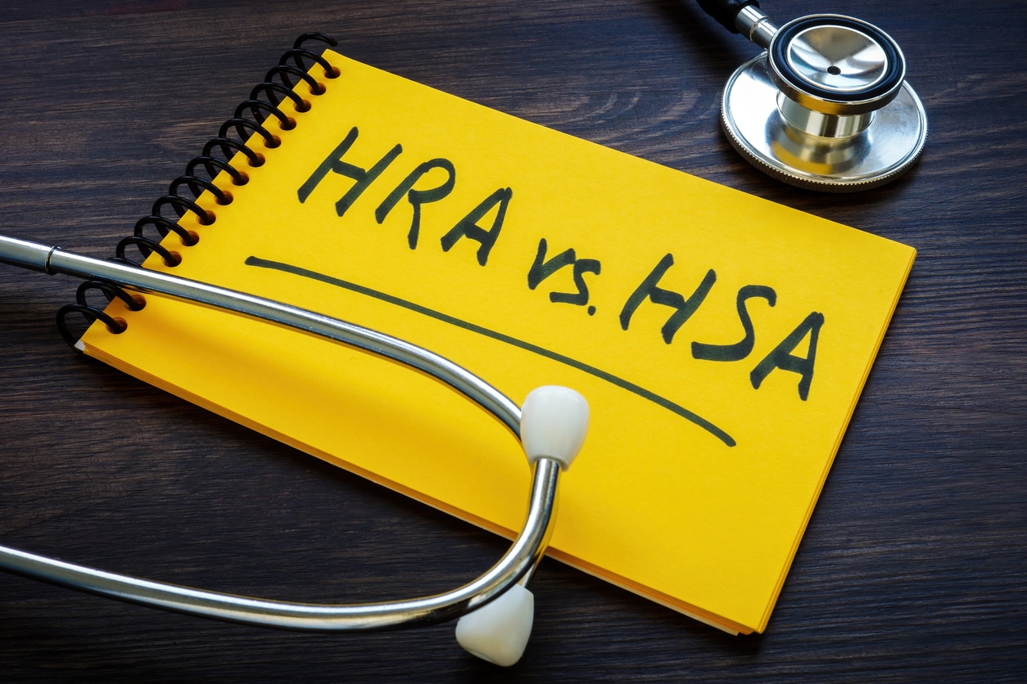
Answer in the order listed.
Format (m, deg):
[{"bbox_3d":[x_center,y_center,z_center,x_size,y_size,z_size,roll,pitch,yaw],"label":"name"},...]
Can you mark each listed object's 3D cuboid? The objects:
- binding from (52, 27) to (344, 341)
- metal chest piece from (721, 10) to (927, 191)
[{"bbox_3d":[-0.066,-0.036,0.283,0.013,0.013,0.098,21,57,15],"label":"binding"},{"bbox_3d":[0.072,-0.059,0.295,0.047,0.019,0.050,0,54,0],"label":"metal chest piece"}]

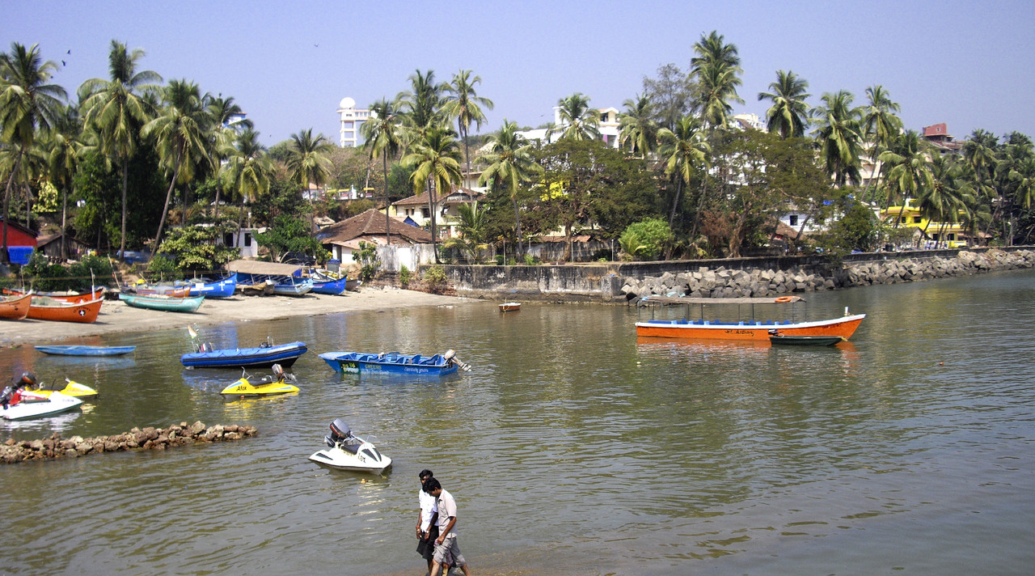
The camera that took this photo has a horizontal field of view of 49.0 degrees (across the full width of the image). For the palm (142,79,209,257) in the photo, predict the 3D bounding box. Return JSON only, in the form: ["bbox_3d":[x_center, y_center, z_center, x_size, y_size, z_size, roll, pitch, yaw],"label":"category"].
[{"bbox_3d":[-25.654,-8.779,85.665,5.100,13.720,5.100,-1,3,-17],"label":"palm"}]

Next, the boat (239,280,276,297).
[{"bbox_3d":[-18.195,-0.120,76.635,3.800,1.050,1.300,2,4,37],"label":"boat"}]

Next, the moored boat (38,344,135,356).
[{"bbox_3d":[-19.020,2.760,50.000,4.500,0.500,0.950,0,3,-5],"label":"moored boat"}]

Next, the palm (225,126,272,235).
[{"bbox_3d":[-24.850,-8.890,105.000,4.600,12.030,4.600,0,3,0],"label":"palm"}]

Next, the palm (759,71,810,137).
[{"bbox_3d":[25.676,-12.221,109.507,5.300,17.410,5.300,0,3,0],"label":"palm"}]

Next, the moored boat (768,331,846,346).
[{"bbox_3d":[12.661,2.202,49.686,3.350,0.750,1.100,1,3,12],"label":"moored boat"}]

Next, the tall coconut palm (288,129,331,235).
[{"bbox_3d":[-19.610,-8.990,107.000,4.600,12.110,4.600,0,3,0],"label":"tall coconut palm"}]

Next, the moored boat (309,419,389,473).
[{"bbox_3d":[-3.643,3.377,24.648,2.050,0.950,0.900,2,4,40],"label":"moored boat"}]

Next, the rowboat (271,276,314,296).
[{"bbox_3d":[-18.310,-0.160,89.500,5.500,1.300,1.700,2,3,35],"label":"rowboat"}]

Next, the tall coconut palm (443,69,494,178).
[{"bbox_3d":[-4.397,-10.635,98.575,5.000,16.400,5.000,0,3,0],"label":"tall coconut palm"}]

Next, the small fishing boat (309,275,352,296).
[{"bbox_3d":[-15.470,-0.260,90.000,5.300,1.400,1.600,2,3,33],"label":"small fishing boat"}]

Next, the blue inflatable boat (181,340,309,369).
[{"bbox_3d":[-10.374,2.409,43.168,4.600,1.000,1.850,1,3,17],"label":"blue inflatable boat"}]

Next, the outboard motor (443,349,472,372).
[{"bbox_3d":[-2.090,2.542,39.690,1.050,0.500,0.380,39,11,9],"label":"outboard motor"}]

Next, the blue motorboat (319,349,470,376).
[{"bbox_3d":[-4.330,2.671,39.897,5.200,1.000,1.650,1,3,14],"label":"blue motorboat"}]

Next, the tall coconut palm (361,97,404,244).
[{"bbox_3d":[-10.577,-8.656,90.677,3.900,12.990,3.900,0,3,-7],"label":"tall coconut palm"}]

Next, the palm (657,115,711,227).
[{"bbox_3d":[14.620,-8.810,99.000,4.900,12.470,4.900,0,3,0],"label":"palm"}]

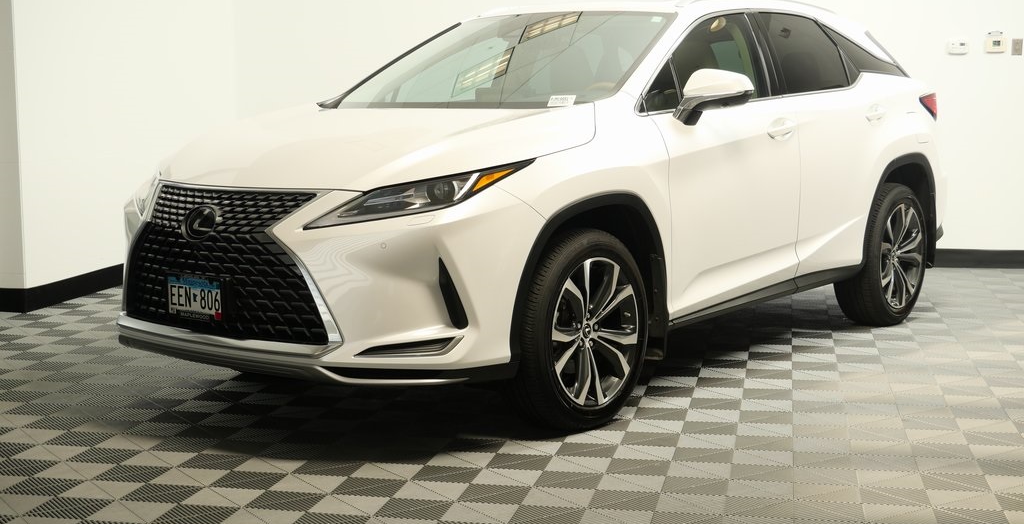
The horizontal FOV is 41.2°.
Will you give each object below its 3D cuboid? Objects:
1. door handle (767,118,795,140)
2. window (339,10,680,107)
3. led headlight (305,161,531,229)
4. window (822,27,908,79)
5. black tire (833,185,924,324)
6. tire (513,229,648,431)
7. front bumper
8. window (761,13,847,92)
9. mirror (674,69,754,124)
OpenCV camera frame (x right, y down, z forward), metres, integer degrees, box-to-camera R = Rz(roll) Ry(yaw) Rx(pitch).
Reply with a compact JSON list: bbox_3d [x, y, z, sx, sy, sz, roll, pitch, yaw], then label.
[{"bbox_3d":[1.153,-0.570,5.858,0.060,0.080,0.235,5,9,38],"label":"door handle"},{"bbox_3d":[-0.062,-0.836,5.777,1.450,0.150,1.000,5,37,38],"label":"window"},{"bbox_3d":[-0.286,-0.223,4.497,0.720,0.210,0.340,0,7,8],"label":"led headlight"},{"bbox_3d":[1.835,-1.073,6.989,0.100,0.280,0.870,-27,-7,30],"label":"window"},{"bbox_3d":[1.938,-0.047,7.106,0.240,0.750,0.750,5,9,38],"label":"black tire"},{"bbox_3d":[0.222,0.237,4.924,0.240,0.750,0.750,5,9,38],"label":"tire"},{"bbox_3d":[-0.841,0.048,4.874,1.860,0.660,0.770,5,9,38],"label":"front bumper"},{"bbox_3d":[1.339,-0.967,6.331,0.100,0.400,0.790,-25,-10,38],"label":"window"},{"bbox_3d":[0.776,-0.650,5.268,0.250,0.200,0.200,5,9,38],"label":"mirror"}]

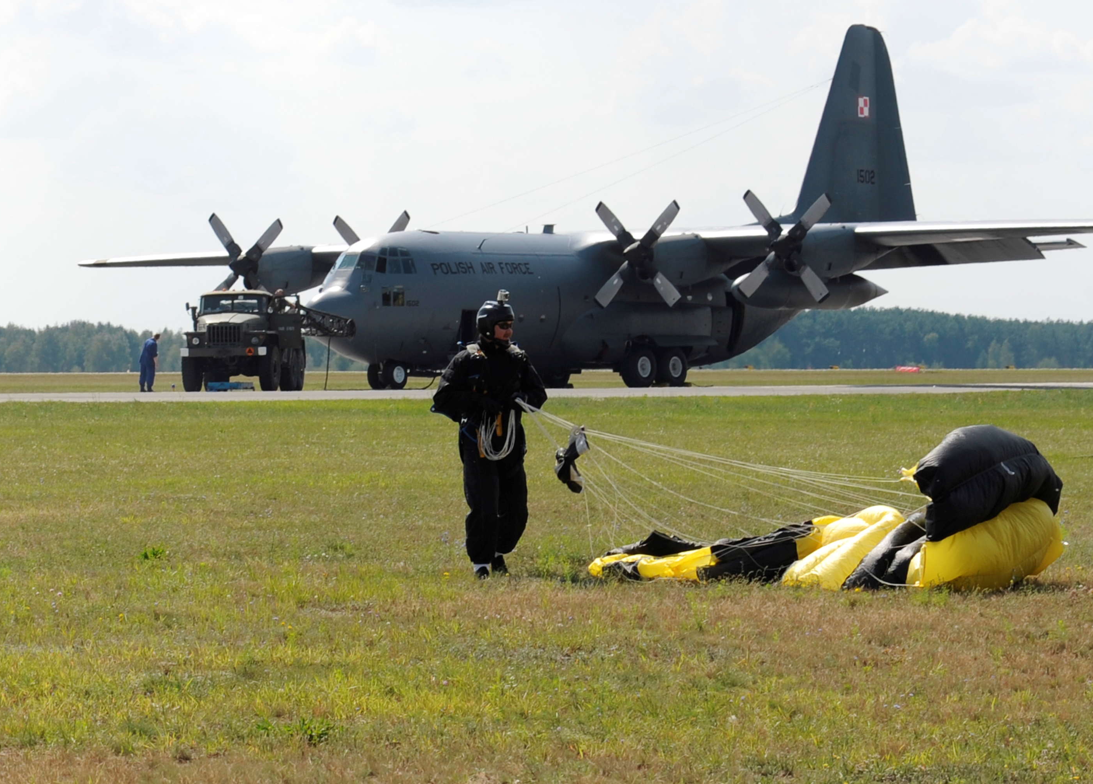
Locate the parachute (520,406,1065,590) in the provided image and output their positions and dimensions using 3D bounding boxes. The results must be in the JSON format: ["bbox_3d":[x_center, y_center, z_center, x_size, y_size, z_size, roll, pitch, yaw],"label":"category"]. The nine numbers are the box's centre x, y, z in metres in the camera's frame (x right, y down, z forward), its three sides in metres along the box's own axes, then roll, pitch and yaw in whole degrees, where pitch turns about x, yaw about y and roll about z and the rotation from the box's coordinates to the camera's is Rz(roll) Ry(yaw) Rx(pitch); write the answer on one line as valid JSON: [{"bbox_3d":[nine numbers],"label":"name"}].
[{"bbox_3d":[1.590,0.650,14.950,3.530,1.130,1.550,0,1,0],"label":"parachute"}]

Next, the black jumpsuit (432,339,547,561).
[{"bbox_3d":[-0.365,0.400,15.000,0.690,1.490,0.460,0,1,-18],"label":"black jumpsuit"}]

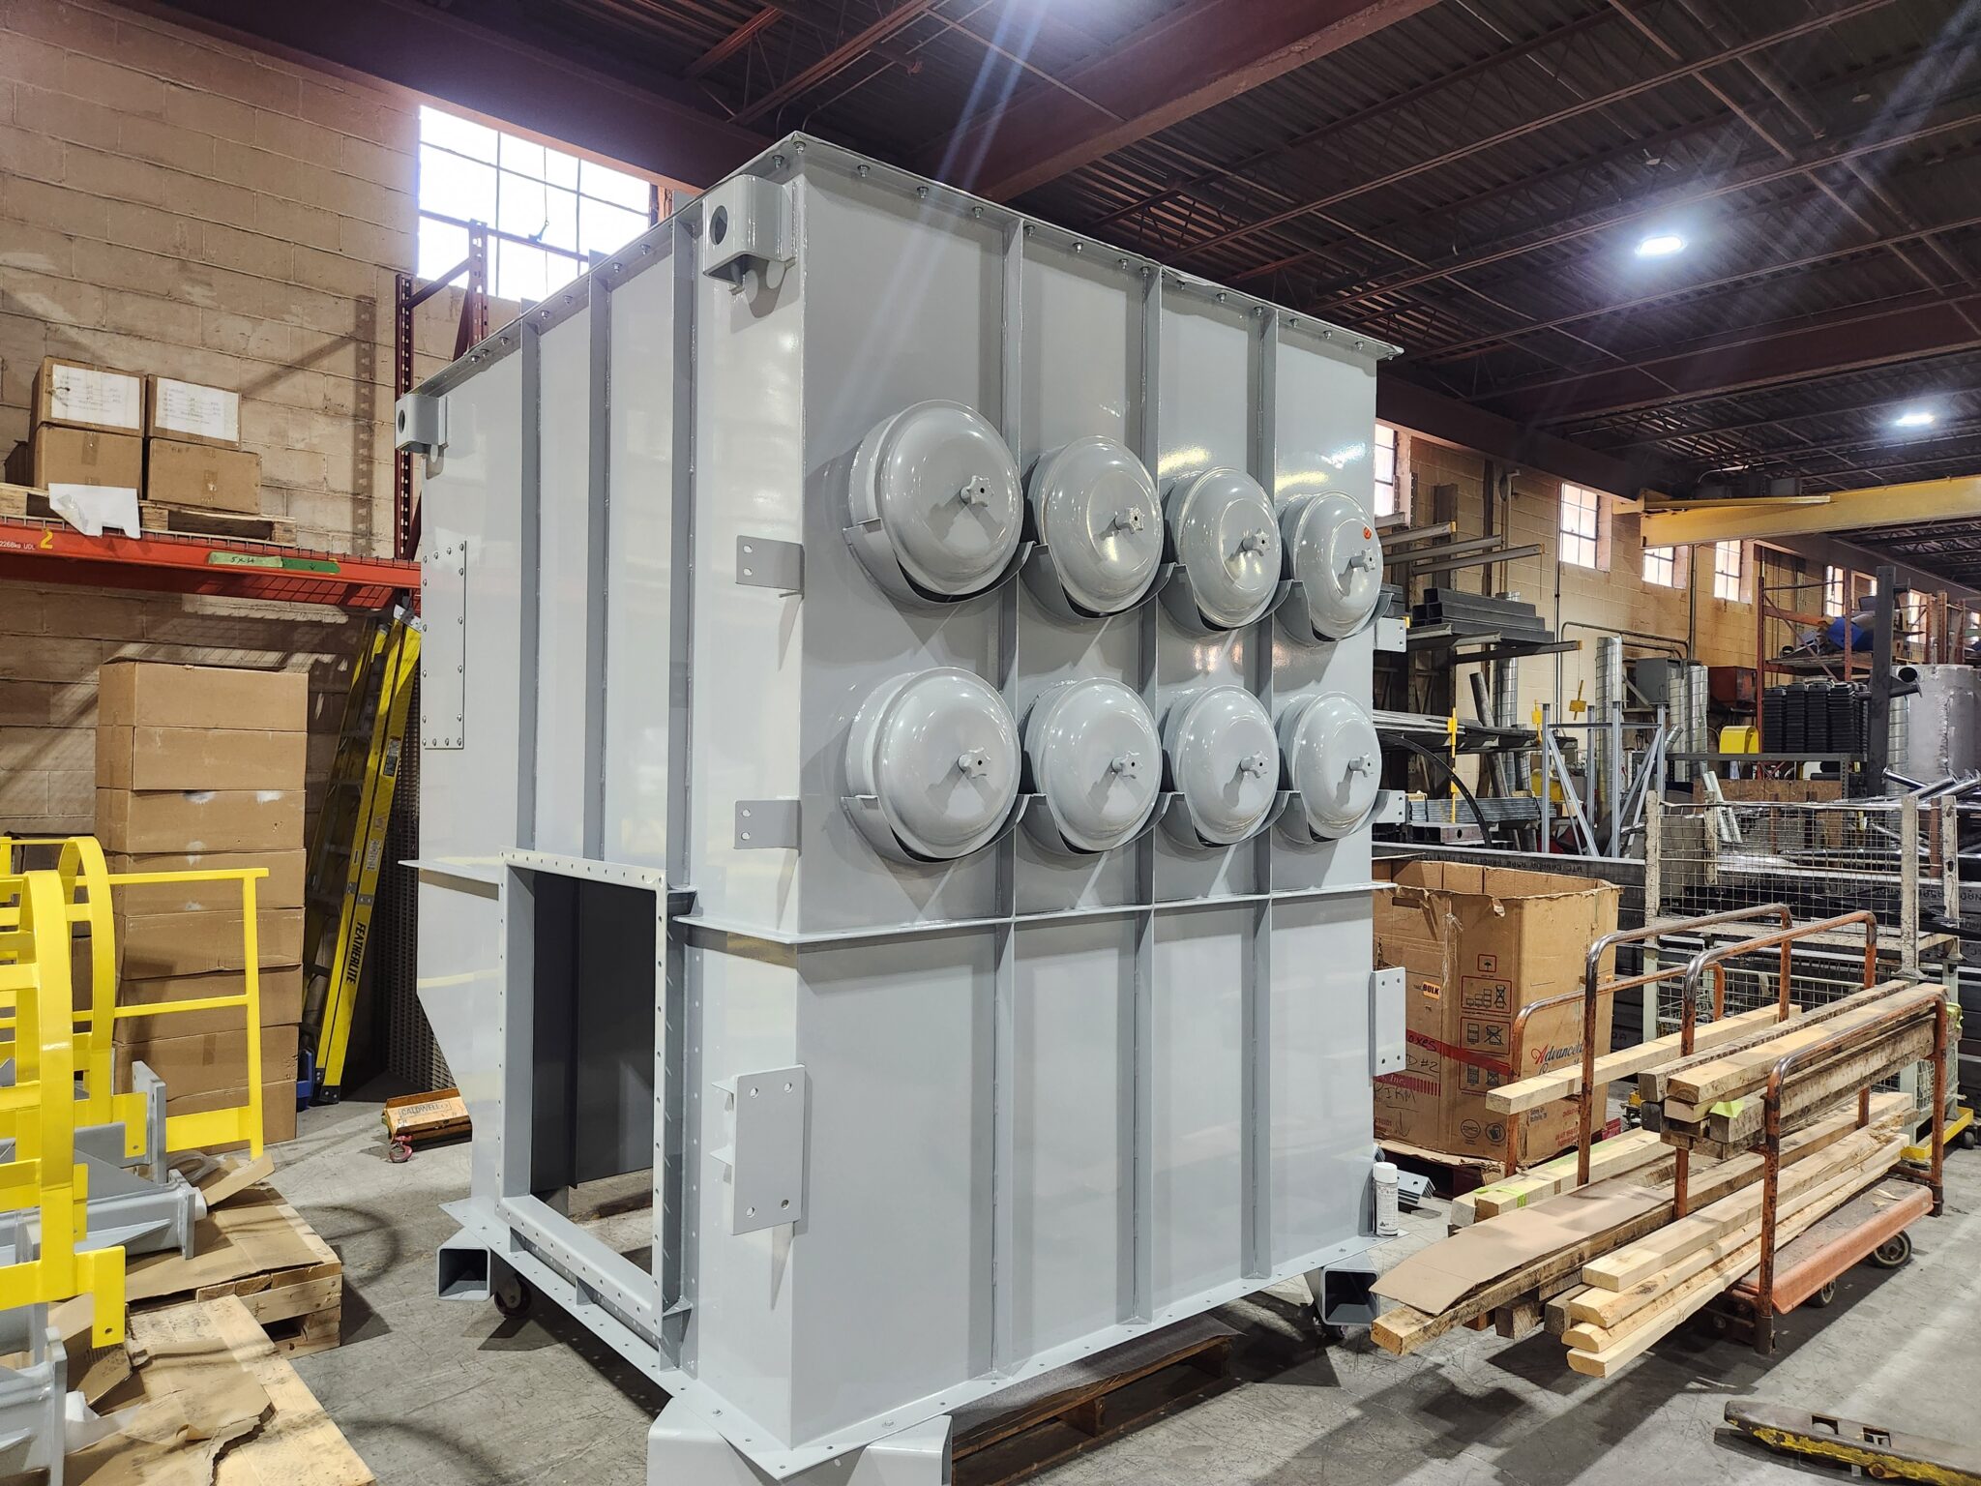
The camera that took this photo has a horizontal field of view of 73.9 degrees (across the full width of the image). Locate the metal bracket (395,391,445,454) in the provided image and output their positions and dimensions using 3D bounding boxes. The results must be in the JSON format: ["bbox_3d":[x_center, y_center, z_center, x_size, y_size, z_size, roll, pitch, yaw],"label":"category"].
[{"bbox_3d":[-1.848,-1.036,4.276,0.098,0.157,0.260,1,-1,-40],"label":"metal bracket"}]

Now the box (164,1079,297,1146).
[{"bbox_3d":[-3.336,1.555,5.520,0.485,0.248,0.638,0,-1,45],"label":"box"}]

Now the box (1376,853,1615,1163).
[{"bbox_3d":[2.065,1.120,5.870,1.030,1.010,1.200,0,-1,43],"label":"box"}]

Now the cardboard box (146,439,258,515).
[{"bbox_3d":[-3.350,-1.087,5.530,0.400,0.250,0.400,1,-1,-44],"label":"cardboard box"}]

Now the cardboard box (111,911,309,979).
[{"bbox_3d":[-3.330,0.820,5.580,0.645,0.250,0.430,1,-1,-44],"label":"cardboard box"}]

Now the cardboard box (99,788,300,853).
[{"bbox_3d":[-3.306,0.317,5.514,0.485,0.248,0.638,0,-1,43],"label":"cardboard box"}]

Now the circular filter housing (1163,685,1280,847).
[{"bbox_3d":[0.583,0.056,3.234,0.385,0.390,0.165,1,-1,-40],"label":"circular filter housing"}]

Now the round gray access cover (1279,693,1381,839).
[{"bbox_3d":[0.952,0.065,3.595,0.402,0.402,0.191,1,-1,-40],"label":"round gray access cover"}]

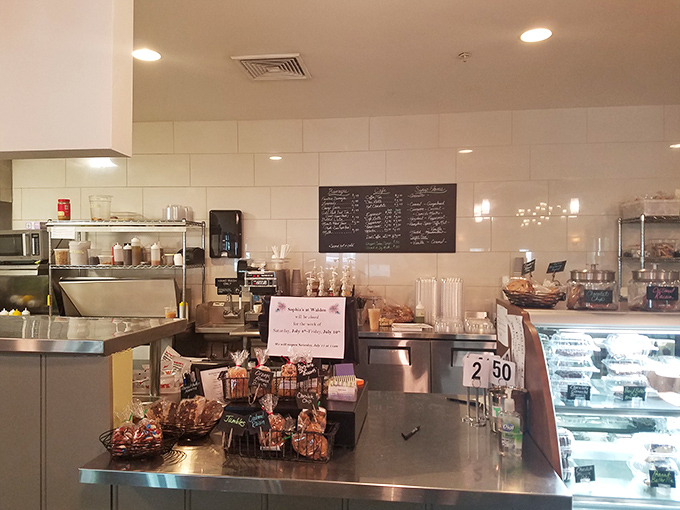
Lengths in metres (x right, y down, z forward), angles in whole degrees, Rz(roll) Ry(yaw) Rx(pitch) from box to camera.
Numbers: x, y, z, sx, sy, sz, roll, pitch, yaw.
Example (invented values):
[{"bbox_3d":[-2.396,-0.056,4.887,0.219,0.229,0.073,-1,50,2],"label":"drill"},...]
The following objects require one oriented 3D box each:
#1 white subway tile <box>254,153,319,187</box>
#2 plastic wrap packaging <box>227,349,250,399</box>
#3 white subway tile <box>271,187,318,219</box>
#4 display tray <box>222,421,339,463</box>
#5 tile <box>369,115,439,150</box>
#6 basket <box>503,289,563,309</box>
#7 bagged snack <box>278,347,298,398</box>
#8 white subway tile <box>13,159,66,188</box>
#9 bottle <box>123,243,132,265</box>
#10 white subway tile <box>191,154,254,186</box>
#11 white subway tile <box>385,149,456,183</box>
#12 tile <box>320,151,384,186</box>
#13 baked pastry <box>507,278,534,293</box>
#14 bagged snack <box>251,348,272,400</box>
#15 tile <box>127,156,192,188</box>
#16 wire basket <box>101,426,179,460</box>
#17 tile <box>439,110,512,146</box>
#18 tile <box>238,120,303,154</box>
[{"bbox_3d":[-0.493,-0.792,4.670,0.610,0.304,0.010,0,-1,7],"label":"white subway tile"},{"bbox_3d":[-0.324,0.379,1.620,0.066,0.152,0.055,0,-1,0],"label":"plastic wrap packaging"},{"bbox_3d":[-0.334,-0.478,4.618,0.606,0.303,0.010,0,1,7],"label":"white subway tile"},{"bbox_3d":[-0.177,0.581,1.606,0.335,0.085,0.110,0,1,9],"label":"display tray"},{"bbox_3d":[0.570,-1.083,4.533,0.609,0.305,0.010,0,0,7],"label":"tile"},{"bbox_3d":[0.728,0.158,1.920,0.220,0.068,0.155,0,0,7],"label":"basket"},{"bbox_3d":[-0.172,0.394,1.720,0.066,0.167,0.048,0,0,7],"label":"bagged snack"},{"bbox_3d":[-2.903,-0.795,4.942,0.545,0.305,0.010,0,0,7],"label":"white subway tile"},{"bbox_3d":[-1.852,-0.009,4.450,0.070,0.185,0.070,0,0,7],"label":"bottle"},{"bbox_3d":[-1.086,-0.783,4.729,0.609,0.305,0.010,0,0,7],"label":"white subway tile"},{"bbox_3d":[0.724,-0.786,4.491,0.606,0.303,0.010,0,1,7],"label":"white subway tile"},{"bbox_3d":[0.111,-0.766,4.545,0.605,0.302,0.010,0,0,7],"label":"tile"},{"bbox_3d":[0.675,0.118,1.910,0.100,0.060,0.085,0,-1,18],"label":"baked pastry"},{"bbox_3d":[-0.264,0.400,1.715,0.070,0.165,0.055,0,0,7],"label":"bagged snack"},{"bbox_3d":[-1.701,-0.790,4.801,0.609,0.305,0.010,0,0,7],"label":"tile"},{"bbox_3d":[-0.597,0.560,1.530,0.245,0.060,0.215,0,0,7],"label":"wire basket"},{"bbox_3d":[1.182,-1.098,4.479,0.610,0.304,0.010,0,-1,7],"label":"tile"},{"bbox_3d":[-0.635,-1.082,4.675,0.609,0.305,0.010,0,0,7],"label":"tile"}]

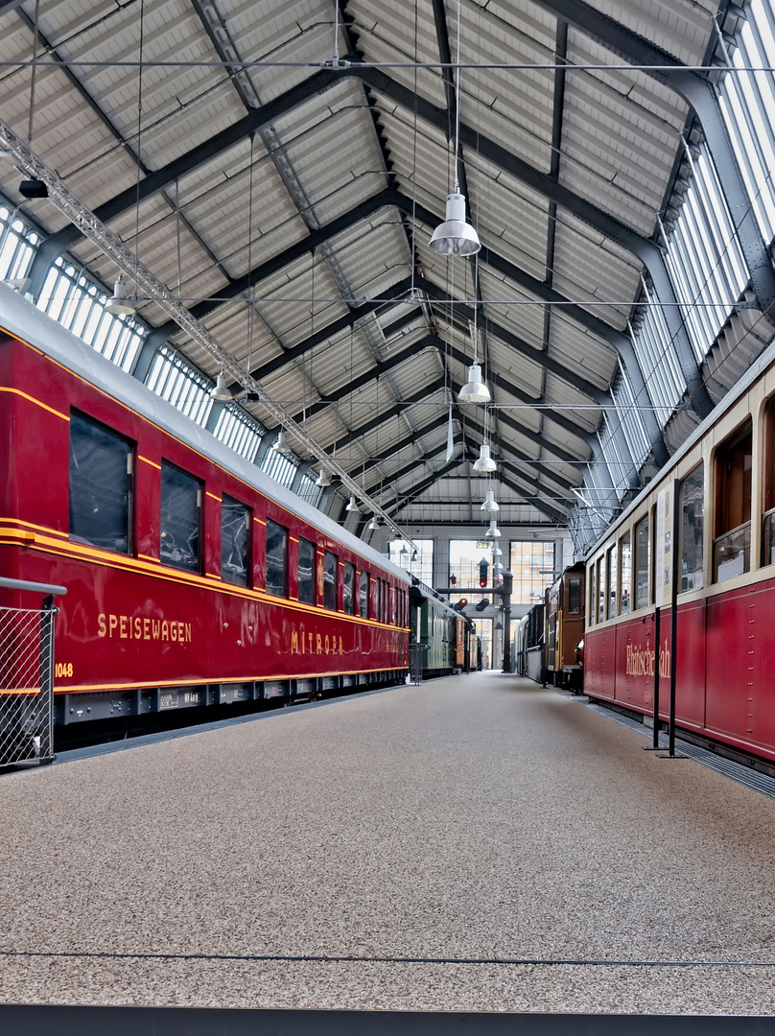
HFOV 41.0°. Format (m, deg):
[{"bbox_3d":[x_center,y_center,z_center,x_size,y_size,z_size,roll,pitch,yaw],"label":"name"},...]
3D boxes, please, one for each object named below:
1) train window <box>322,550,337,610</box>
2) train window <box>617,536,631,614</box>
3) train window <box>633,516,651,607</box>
[{"bbox_3d":[-0.886,0.988,16.357,0.070,0.900,1.140,-1,-6,8],"label":"train window"},{"bbox_3d":[3.023,0.751,13.200,0.070,1.010,1.230,-1,-6,6],"label":"train window"},{"bbox_3d":[2.877,0.515,11.720,0.070,1.010,1.240,-1,-6,6],"label":"train window"}]

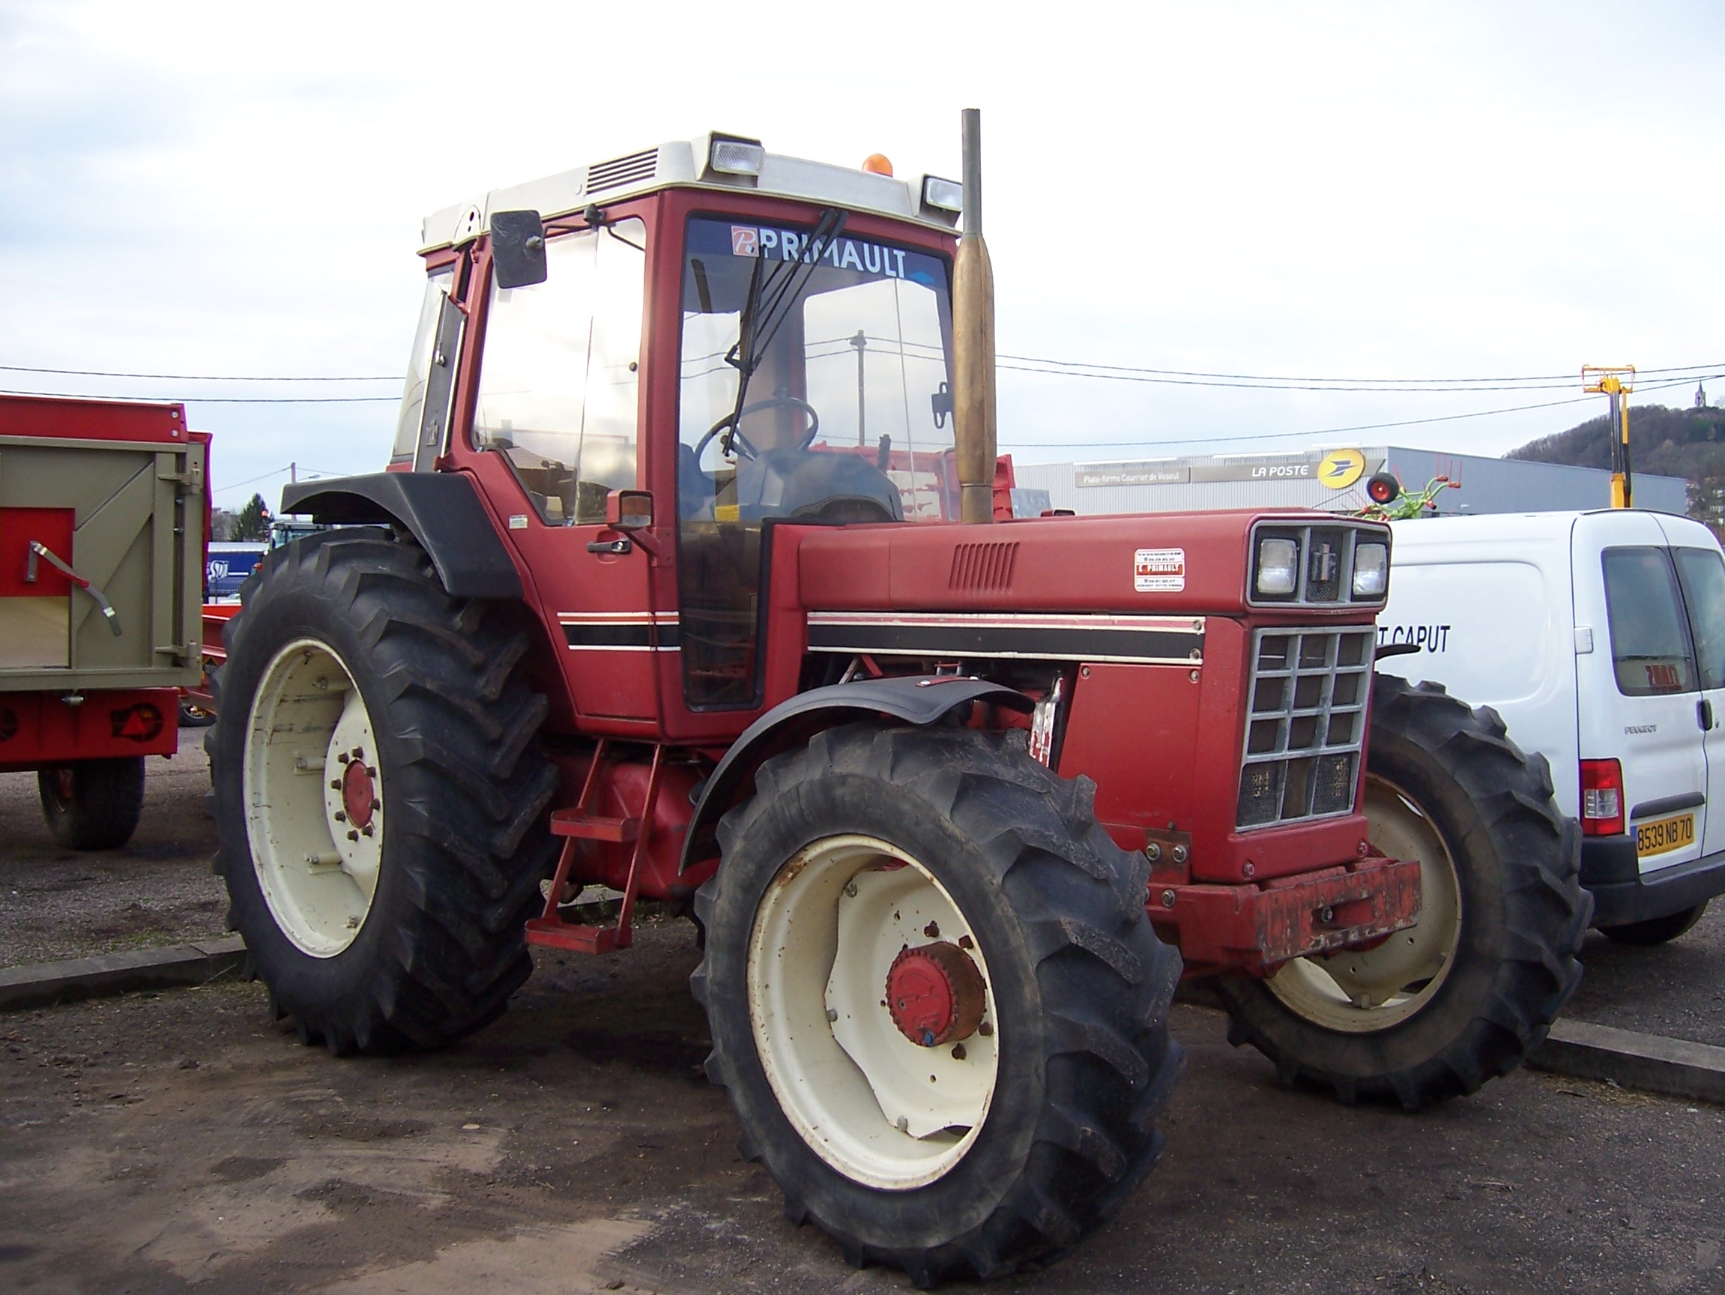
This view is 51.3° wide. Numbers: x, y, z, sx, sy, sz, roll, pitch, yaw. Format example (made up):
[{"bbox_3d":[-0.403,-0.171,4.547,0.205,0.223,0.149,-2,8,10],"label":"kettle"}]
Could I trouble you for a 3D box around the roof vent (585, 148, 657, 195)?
[{"bbox_3d":[-0.718,-1.427,5.391,0.030,0.075,0.365,-2,3,-42],"label":"roof vent"}]

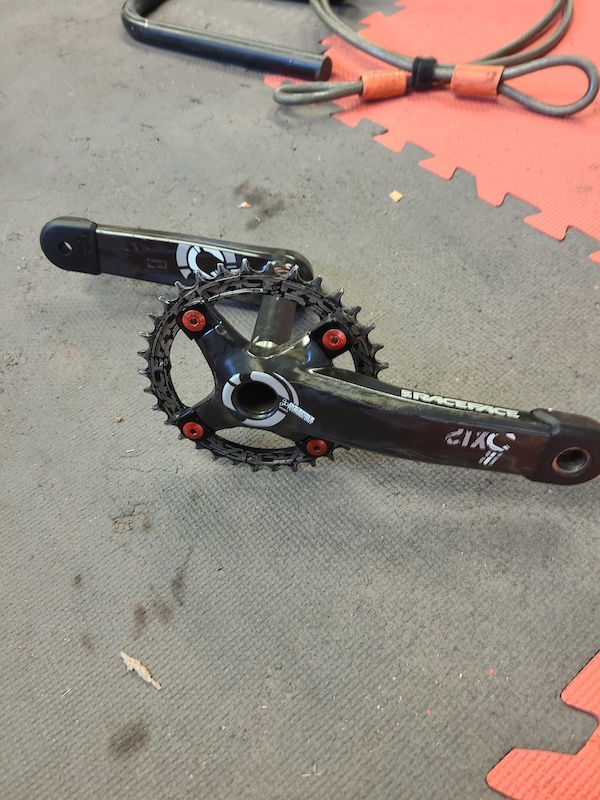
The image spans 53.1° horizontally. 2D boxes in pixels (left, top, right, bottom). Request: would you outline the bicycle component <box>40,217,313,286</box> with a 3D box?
[{"bbox_3d":[-0.092,-0.104,0.450,0.207,0.037,0.027,10,37,4],"label":"bicycle component"}]

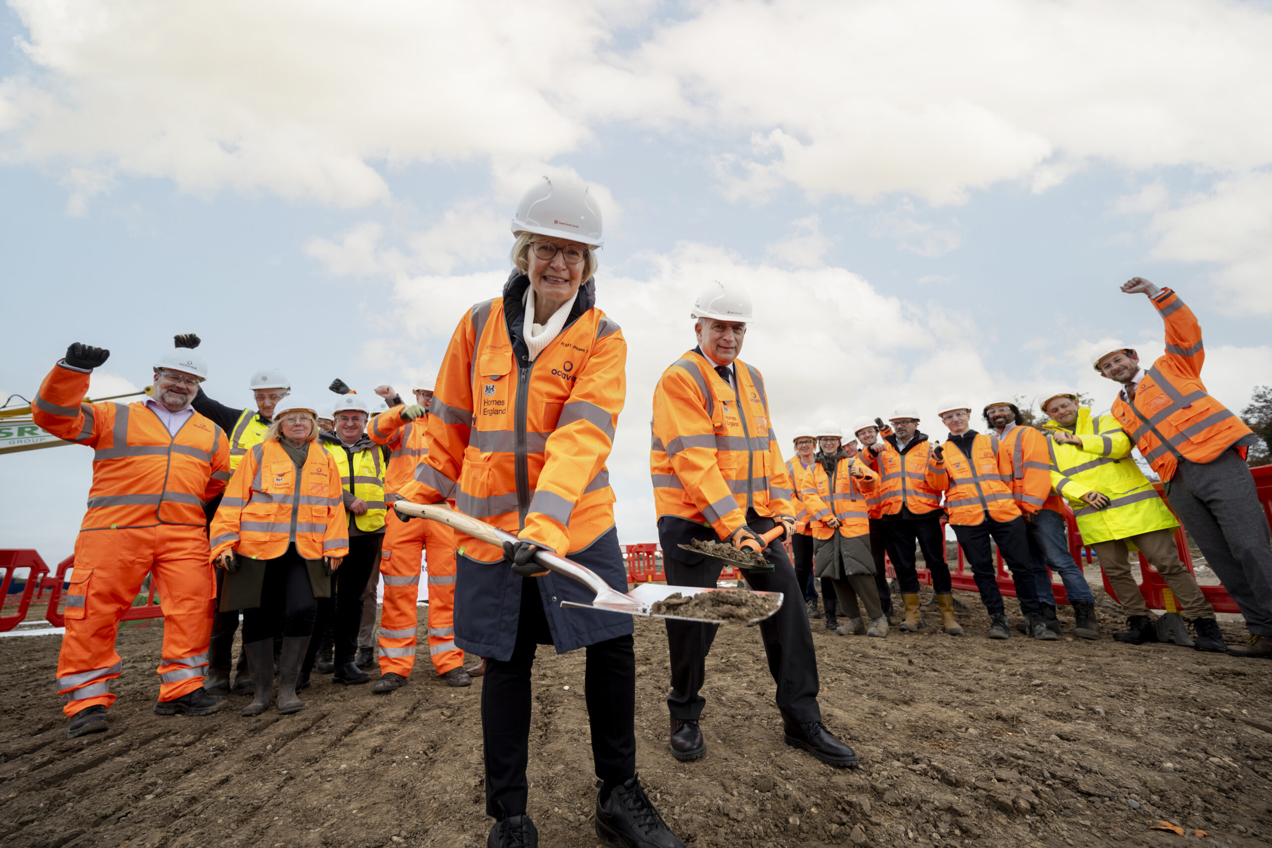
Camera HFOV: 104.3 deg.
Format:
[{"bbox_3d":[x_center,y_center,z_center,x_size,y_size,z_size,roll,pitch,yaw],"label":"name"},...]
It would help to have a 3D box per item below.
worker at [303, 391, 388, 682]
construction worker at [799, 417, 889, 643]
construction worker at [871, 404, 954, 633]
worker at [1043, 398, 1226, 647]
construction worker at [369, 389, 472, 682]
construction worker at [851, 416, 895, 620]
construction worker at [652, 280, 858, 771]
[{"bbox_3d":[-1.866,0.651,3.214,0.540,1.830,0.420,5,-17,-27],"label":"worker"},{"bbox_3d":[1.778,0.832,4.232,0.600,1.750,0.420,-12,-18,31],"label":"construction worker"},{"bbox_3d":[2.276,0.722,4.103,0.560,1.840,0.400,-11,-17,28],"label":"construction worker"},{"bbox_3d":[3.330,0.546,3.420,0.500,1.720,0.680,7,-18,-31],"label":"worker"},{"bbox_3d":[-1.341,0.593,3.083,0.600,1.850,0.450,4,-17,-25],"label":"construction worker"},{"bbox_3d":[2.251,0.878,4.726,0.550,1.780,0.420,-12,-17,28],"label":"construction worker"},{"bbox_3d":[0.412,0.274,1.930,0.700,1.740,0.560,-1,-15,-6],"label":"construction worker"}]

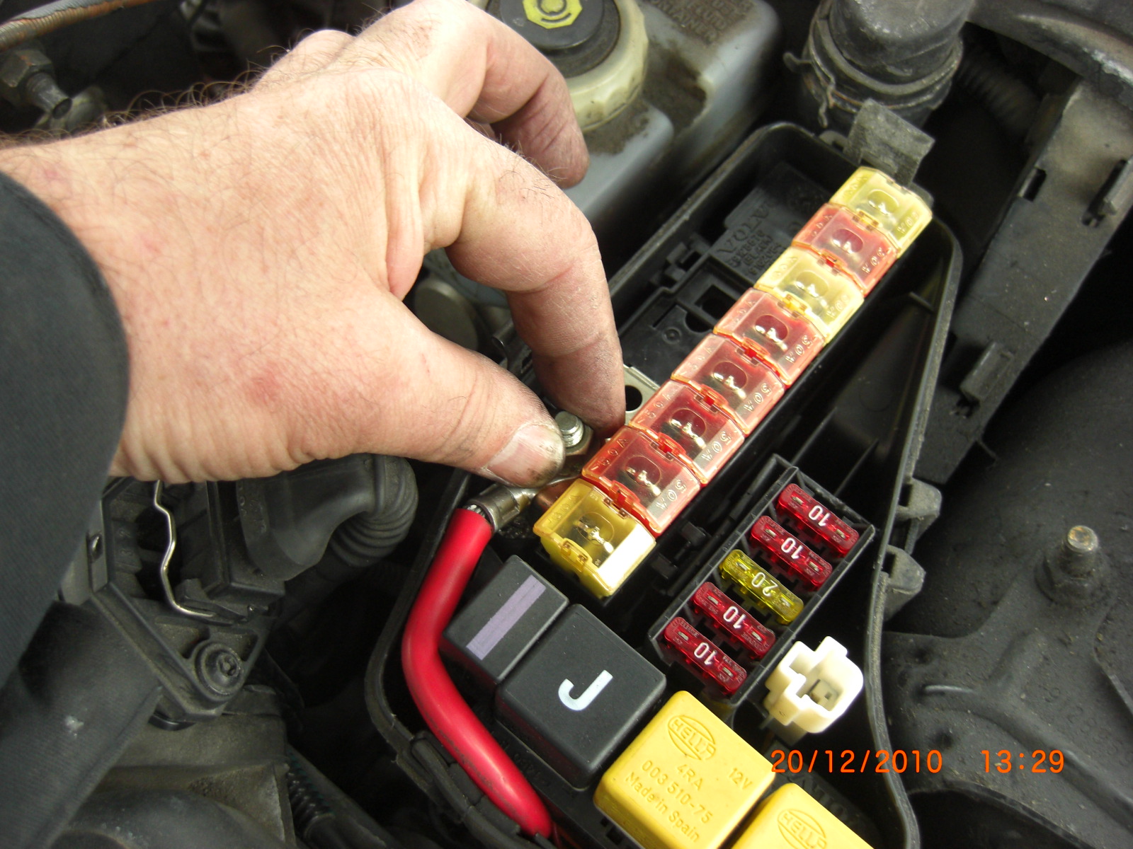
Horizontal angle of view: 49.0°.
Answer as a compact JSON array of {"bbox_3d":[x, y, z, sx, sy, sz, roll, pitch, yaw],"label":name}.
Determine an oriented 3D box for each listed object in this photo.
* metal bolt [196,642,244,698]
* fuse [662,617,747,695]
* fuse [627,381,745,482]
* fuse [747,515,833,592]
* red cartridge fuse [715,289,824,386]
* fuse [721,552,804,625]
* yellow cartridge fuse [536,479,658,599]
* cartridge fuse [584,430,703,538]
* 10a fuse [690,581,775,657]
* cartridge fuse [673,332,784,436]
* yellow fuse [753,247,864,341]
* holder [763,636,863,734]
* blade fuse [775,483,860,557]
[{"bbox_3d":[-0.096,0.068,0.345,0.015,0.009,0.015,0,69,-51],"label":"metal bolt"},{"bbox_3d":[0.030,0.055,0.284,0.019,0.018,0.005,39,68,13],"label":"fuse"},{"bbox_3d":[0.027,0.005,0.295,0.022,0.022,0.016,38,68,13],"label":"fuse"},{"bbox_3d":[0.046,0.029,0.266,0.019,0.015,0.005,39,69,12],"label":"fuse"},{"bbox_3d":[0.044,-0.015,0.284,0.021,0.025,0.014,39,69,12],"label":"red cartridge fuse"},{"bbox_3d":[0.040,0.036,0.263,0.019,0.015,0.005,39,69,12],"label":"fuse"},{"bbox_3d":[0.006,0.028,0.283,0.022,0.022,0.016,38,68,13],"label":"yellow cartridge fuse"},{"bbox_3d":[0.017,0.016,0.289,0.022,0.022,0.016,38,68,13],"label":"cartridge fuse"},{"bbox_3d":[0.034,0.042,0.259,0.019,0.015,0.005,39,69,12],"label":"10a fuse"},{"bbox_3d":[0.034,-0.005,0.279,0.021,0.025,0.014,39,69,12],"label":"cartridge fuse"},{"bbox_3d":[0.059,-0.029,0.313,0.022,0.022,0.016,38,68,13],"label":"yellow fuse"},{"bbox_3d":[0.055,0.059,0.280,0.017,0.018,0.018,38,68,13],"label":"holder"},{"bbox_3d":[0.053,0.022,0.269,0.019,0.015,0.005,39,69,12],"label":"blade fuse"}]

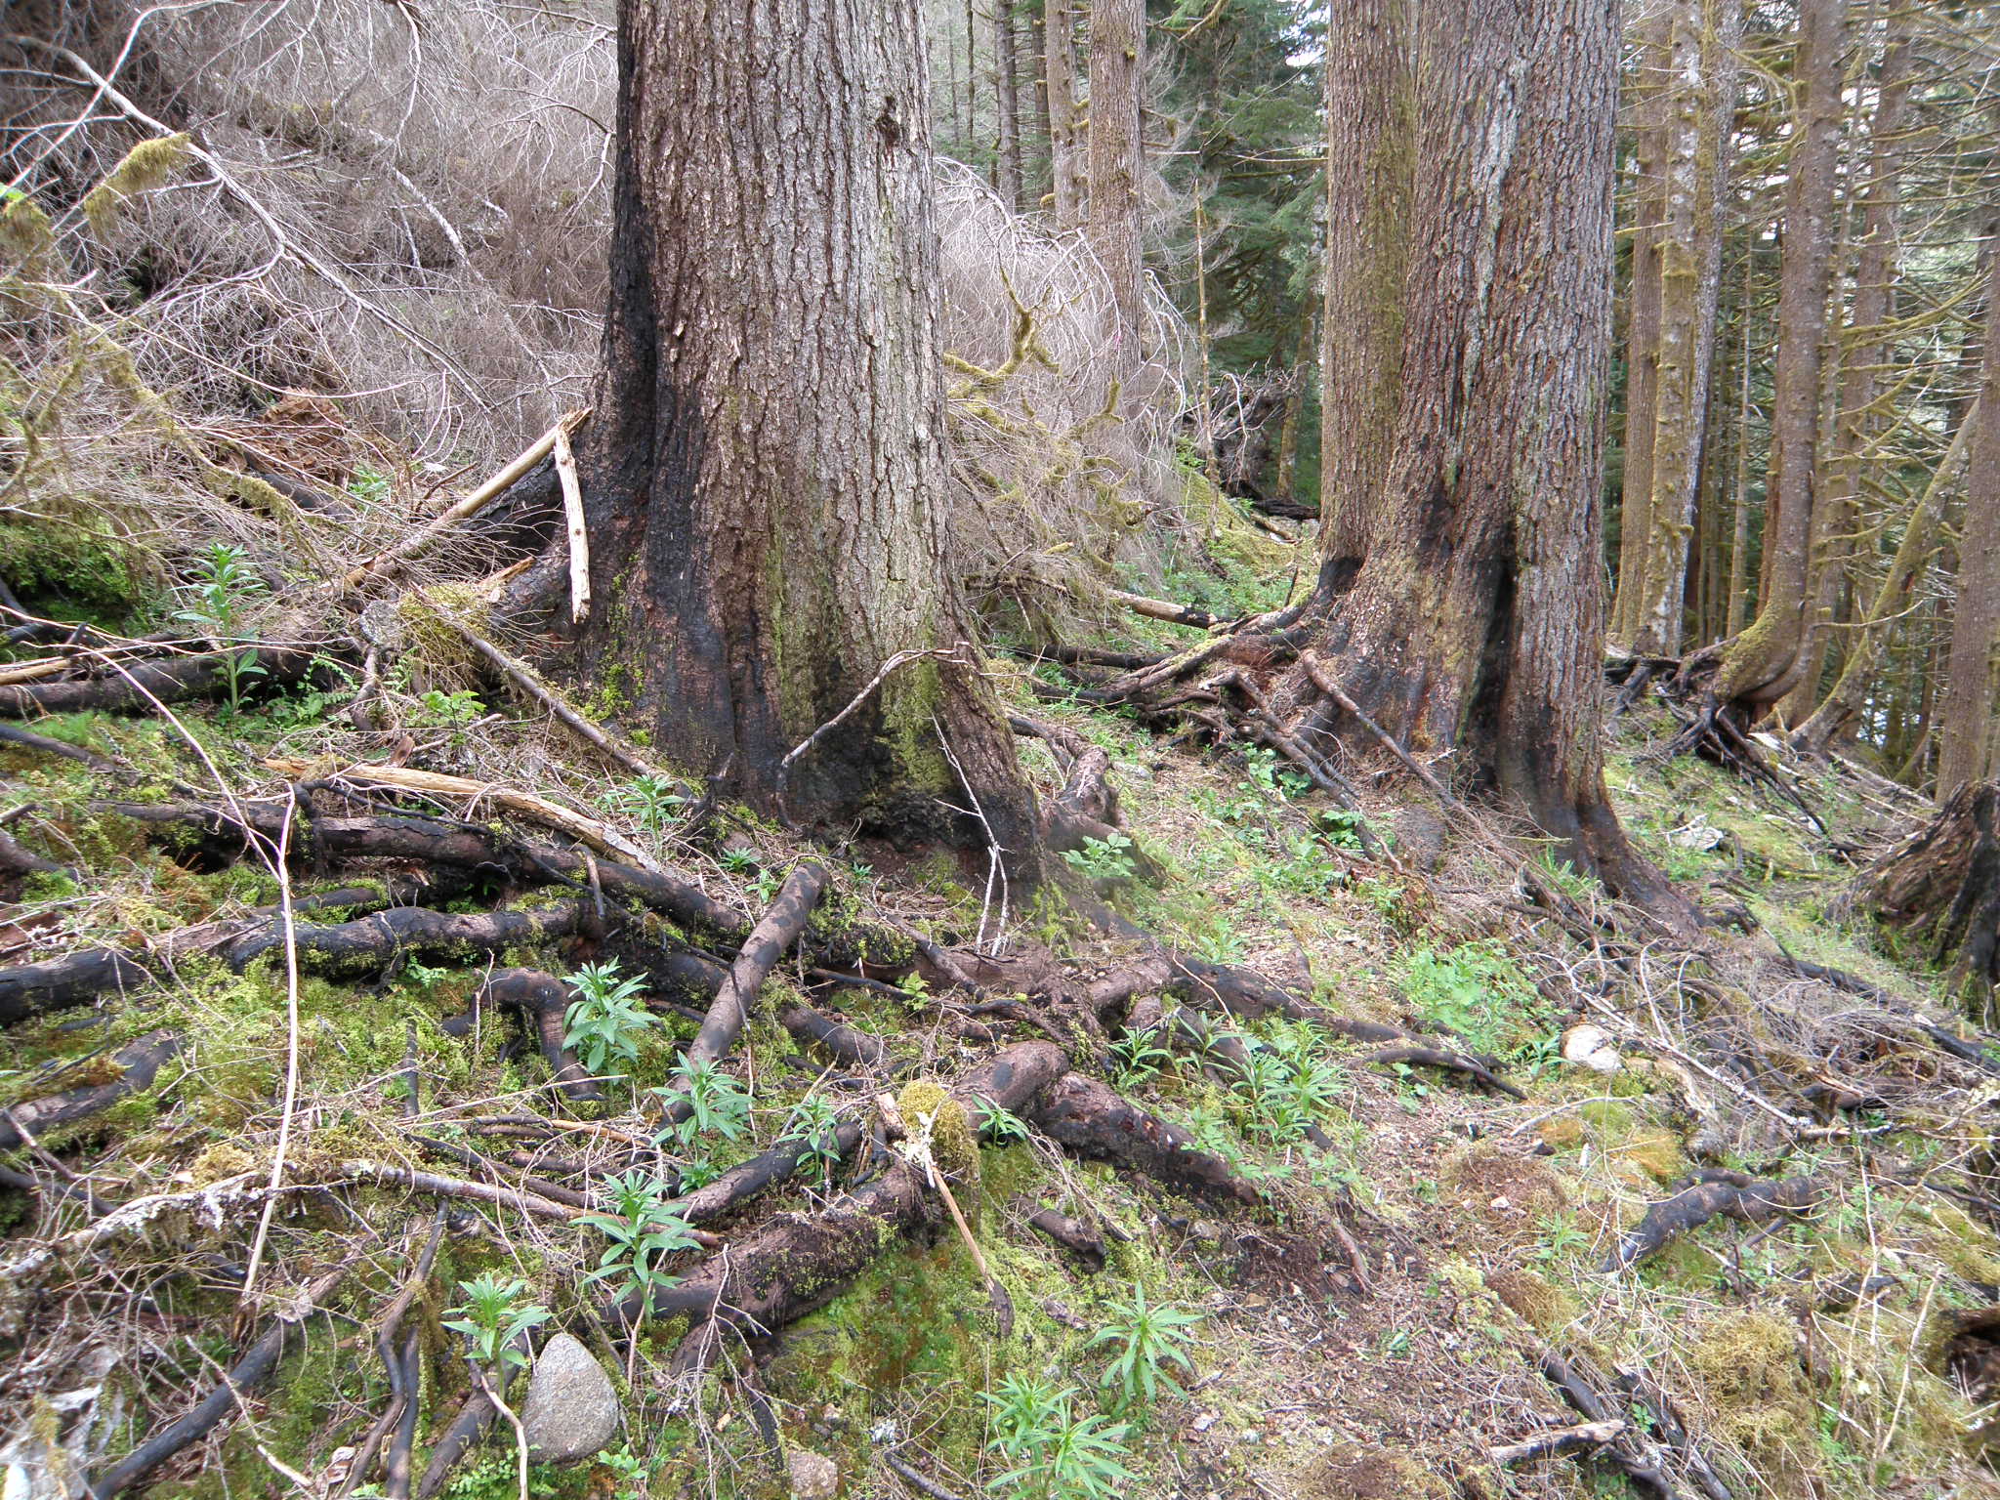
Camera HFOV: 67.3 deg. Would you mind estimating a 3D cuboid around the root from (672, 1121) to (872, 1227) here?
[{"bbox_3d":[-0.383,0.720,2.585,0.080,0.075,0.433,9,11,39],"label":"root"}]

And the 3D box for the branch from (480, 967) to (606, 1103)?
[{"bbox_3d":[-0.842,0.519,2.750,0.220,0.190,0.190,0,11,0],"label":"branch"}]

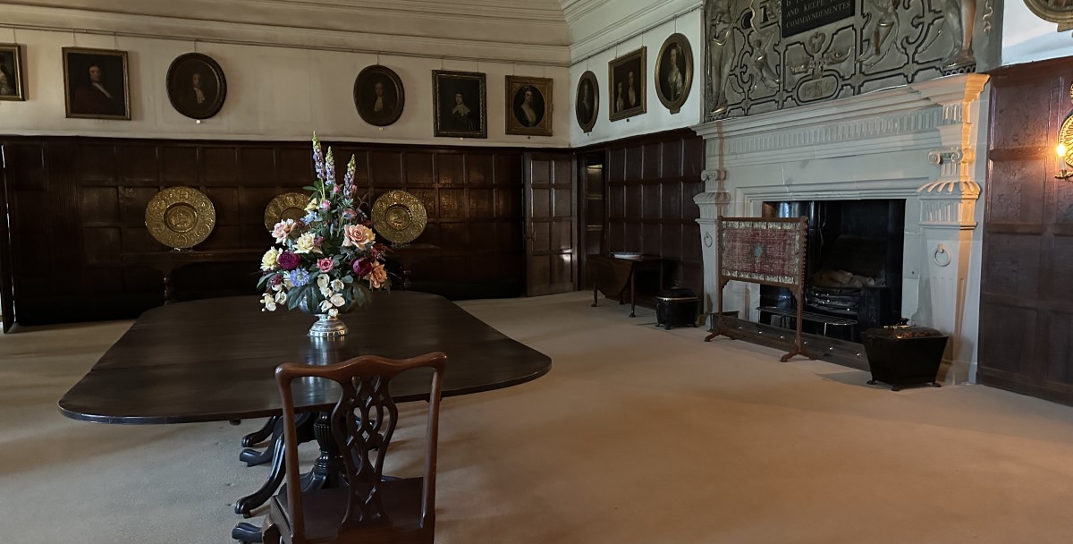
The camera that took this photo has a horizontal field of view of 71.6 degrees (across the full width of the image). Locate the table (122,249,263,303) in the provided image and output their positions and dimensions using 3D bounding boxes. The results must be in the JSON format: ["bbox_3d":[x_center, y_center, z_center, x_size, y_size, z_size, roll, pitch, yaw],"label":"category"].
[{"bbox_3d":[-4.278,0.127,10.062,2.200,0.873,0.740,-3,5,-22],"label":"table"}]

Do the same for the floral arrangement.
[{"bbox_3d":[-1.050,-0.219,3.681,0.593,0.926,0.533,-3,5,-22],"label":"floral arrangement"}]

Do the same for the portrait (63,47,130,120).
[{"bbox_3d":[-5.444,-2.321,9.237,0.715,0.845,0.070,-2,5,-22],"label":"portrait"}]

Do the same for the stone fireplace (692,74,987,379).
[{"bbox_3d":[2.516,-0.408,7.027,0.420,2.292,3.486,-2,5,-22],"label":"stone fireplace"}]

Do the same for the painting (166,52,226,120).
[{"bbox_3d":[-4.398,-2.399,9.652,0.700,0.845,0.070,-2,5,-22],"label":"painting"}]

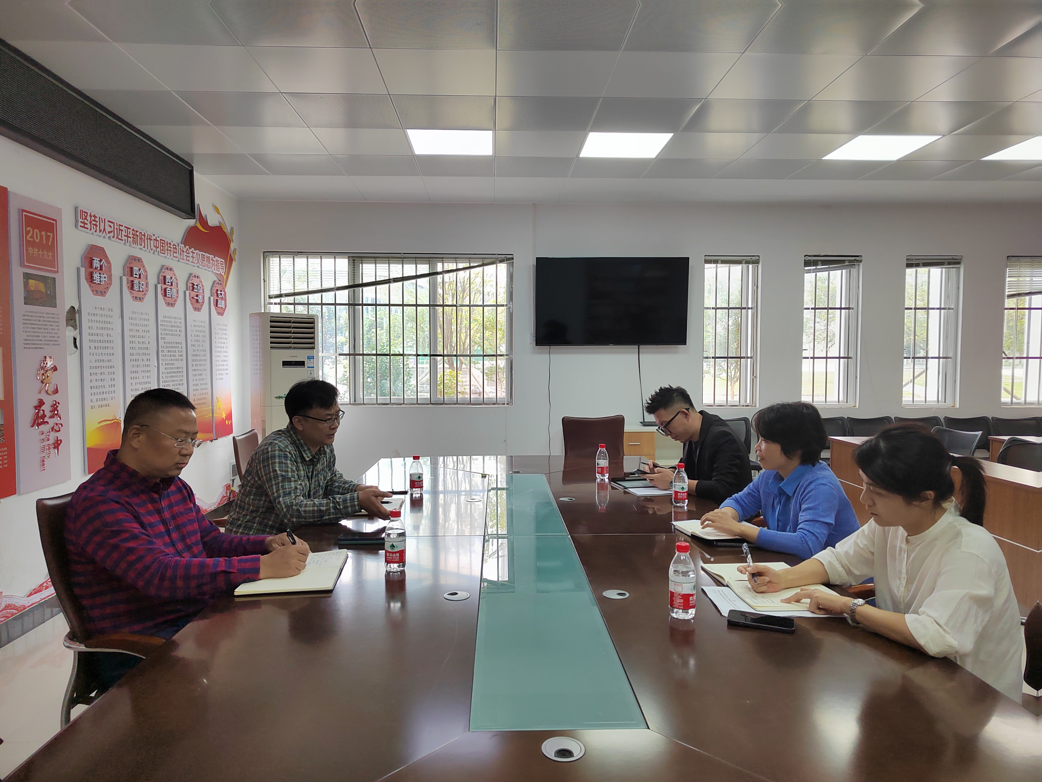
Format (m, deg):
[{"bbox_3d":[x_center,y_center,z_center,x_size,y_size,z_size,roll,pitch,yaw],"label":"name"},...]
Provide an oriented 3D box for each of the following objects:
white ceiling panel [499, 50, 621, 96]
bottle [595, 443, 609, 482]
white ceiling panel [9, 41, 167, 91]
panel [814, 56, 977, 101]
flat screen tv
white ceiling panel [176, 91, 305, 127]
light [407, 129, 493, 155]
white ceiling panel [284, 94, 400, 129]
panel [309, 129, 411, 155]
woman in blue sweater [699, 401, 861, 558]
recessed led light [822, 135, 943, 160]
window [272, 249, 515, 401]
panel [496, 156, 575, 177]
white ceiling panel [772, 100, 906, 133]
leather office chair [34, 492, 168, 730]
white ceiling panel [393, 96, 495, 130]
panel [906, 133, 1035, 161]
[{"bbox_3d":[0.166,-1.610,3.507,0.585,0.030,0.585,0,3,-2],"label":"white ceiling panel"},{"bbox_3d":[0.429,0.366,3.623,0.064,0.181,0.064,0,3,-2],"label":"bottle"},{"bbox_3d":[-2.211,-1.651,3.527,0.570,0.030,0.590,0,3,-2],"label":"white ceiling panel"},{"bbox_3d":[1.914,-1.614,3.567,0.585,0.030,0.585,0,3,-2],"label":"panel"},{"bbox_3d":[0.868,-0.849,6.600,1.455,0.830,0.070,0,6,-2],"label":"flat screen tv"},{"bbox_3d":[-1.649,-1.679,4.128,0.595,0.030,0.590,0,3,-2],"label":"white ceiling panel"},{"bbox_3d":[-0.474,-1.721,4.796,0.595,0.030,0.595,0,3,-2],"label":"light"},{"bbox_3d":[-1.053,-1.685,4.177,0.600,0.020,0.600,0,3,-2],"label":"white ceiling panel"},{"bbox_3d":[-1.057,-1.691,4.690,0.590,0.030,0.590,0,3,-2],"label":"panel"},{"bbox_3d":[0.963,0.662,2.551,0.630,1.247,0.500,-1,3,-17],"label":"woman in blue sweater"},{"bbox_3d":[2.524,-1.725,4.900,0.595,0.030,0.595,0,3,-2],"label":"recessed led light"},{"bbox_3d":[-1.237,-0.576,6.600,2.329,1.428,0.140,0,3,-2],"label":"window"},{"bbox_3d":[0.101,-1.727,5.327,0.590,0.030,0.590,0,3,-2],"label":"panel"},{"bbox_3d":[1.948,-1.695,4.278,0.600,0.025,0.600,0,3,-2],"label":"white ceiling panel"},{"bbox_3d":[-1.118,0.804,2.266,0.630,0.990,0.600,0,3,8],"label":"leather office chair"},{"bbox_3d":[-0.449,-1.682,4.174,0.595,0.030,0.590,0,3,-2],"label":"white ceiling panel"},{"bbox_3d":[3.124,-1.721,4.921,0.600,0.020,0.600,0,3,-2],"label":"panel"}]

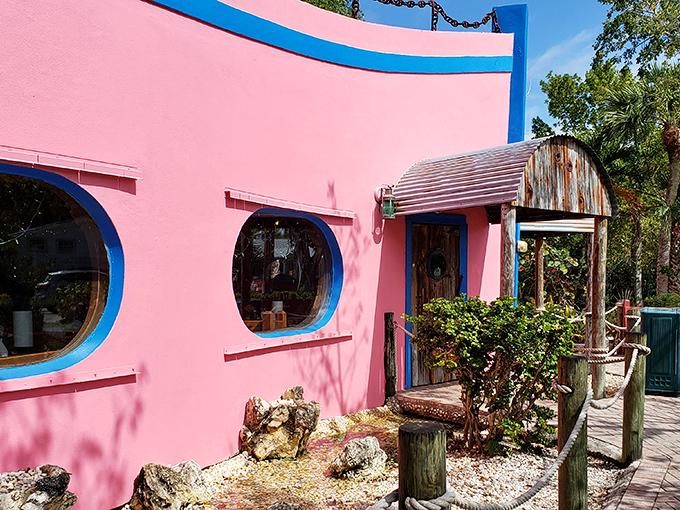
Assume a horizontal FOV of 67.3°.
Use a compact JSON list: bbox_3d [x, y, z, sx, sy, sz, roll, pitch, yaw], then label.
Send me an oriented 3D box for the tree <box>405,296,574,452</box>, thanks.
[{"bbox_3d":[1.308,1.053,4.500,1.420,1.340,1.150,1,-2,16],"label":"tree"}]

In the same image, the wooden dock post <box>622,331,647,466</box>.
[{"bbox_3d":[2.249,1.088,3.900,0.160,1.020,0.160,1,-2,30],"label":"wooden dock post"}]

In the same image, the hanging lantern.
[{"bbox_3d":[0.534,-0.621,5.930,0.155,0.380,0.240,3,-2,-41],"label":"hanging lantern"}]

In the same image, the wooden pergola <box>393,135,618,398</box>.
[{"bbox_3d":[1.894,0.192,6.030,1.875,2.892,1.697,3,-2,-37],"label":"wooden pergola"}]

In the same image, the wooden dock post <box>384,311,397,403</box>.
[{"bbox_3d":[0.573,1.163,5.850,0.120,0.980,0.120,2,-1,0],"label":"wooden dock post"}]

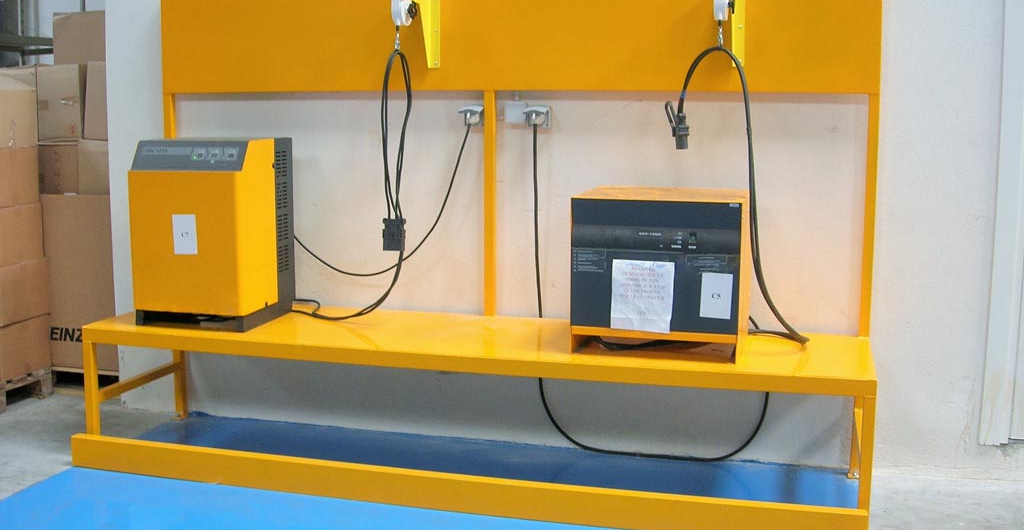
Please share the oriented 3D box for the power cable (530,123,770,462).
[{"bbox_3d":[0.527,0.109,4.407,0.917,1.302,0.098,2,9,15],"label":"power cable"}]

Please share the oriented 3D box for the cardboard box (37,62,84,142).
[{"bbox_3d":[-2.077,-0.783,5.454,0.241,0.360,0.386,2,9,15],"label":"cardboard box"}]

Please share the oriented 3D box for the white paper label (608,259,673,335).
[{"bbox_3d":[0.447,0.109,3.871,0.213,0.243,0.006,2,9,15],"label":"white paper label"}]

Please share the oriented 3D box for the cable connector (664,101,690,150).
[{"bbox_3d":[0.585,-0.493,3.973,0.078,0.161,0.065,2,9,15],"label":"cable connector"}]

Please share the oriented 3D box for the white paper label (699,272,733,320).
[{"bbox_3d":[0.684,0.104,3.763,0.102,0.152,0.004,2,9,15],"label":"white paper label"}]

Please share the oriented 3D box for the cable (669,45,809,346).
[{"bbox_3d":[0.820,-0.254,4.069,0.465,1.048,0.282,2,9,15],"label":"cable"}]

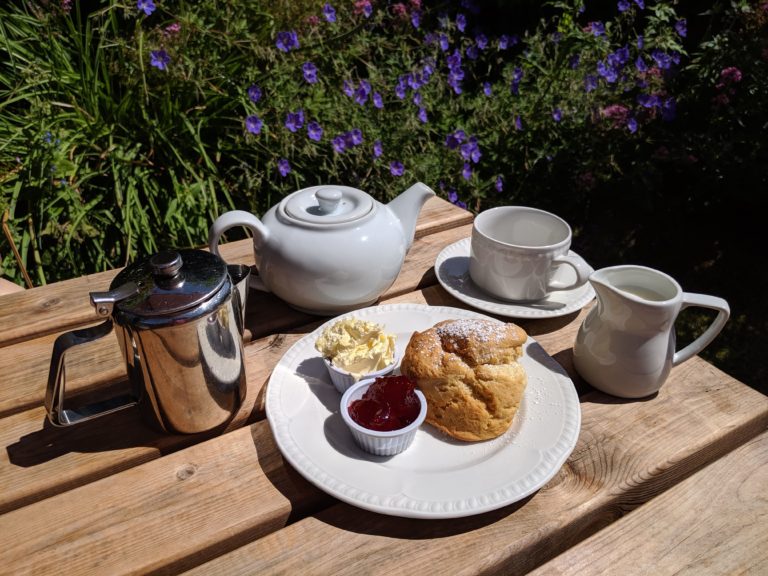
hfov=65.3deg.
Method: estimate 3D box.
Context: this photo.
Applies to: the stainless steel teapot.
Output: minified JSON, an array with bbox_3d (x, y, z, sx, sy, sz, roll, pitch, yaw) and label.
[{"bbox_3d":[-0.163,0.037,0.423,0.149,0.128,0.080,-12,34,-19],"label":"stainless steel teapot"}]

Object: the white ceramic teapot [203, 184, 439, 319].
[{"bbox_3d":[-0.051,-0.039,0.539,0.202,0.104,0.136,-8,33,-13],"label":"white ceramic teapot"}]

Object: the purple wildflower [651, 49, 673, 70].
[{"bbox_3d":[0.695,-0.572,1.500,0.053,0.053,0.034,14,34,20],"label":"purple wildflower"}]

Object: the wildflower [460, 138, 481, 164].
[{"bbox_3d":[0.184,-0.293,1.280,0.043,0.056,0.040,5,32,7],"label":"wildflower"}]

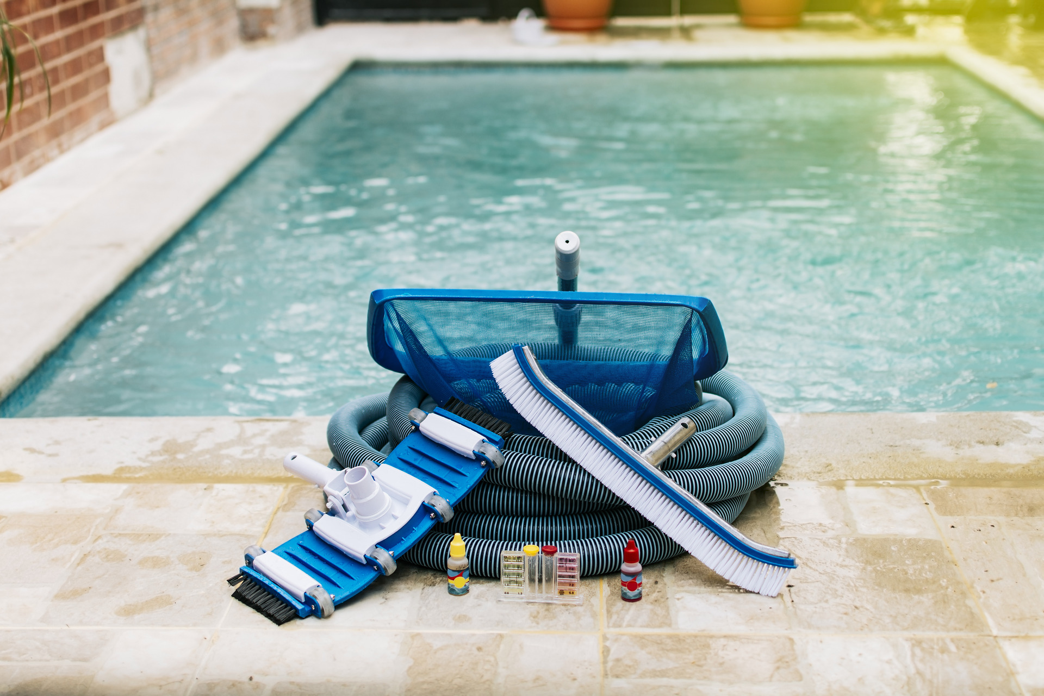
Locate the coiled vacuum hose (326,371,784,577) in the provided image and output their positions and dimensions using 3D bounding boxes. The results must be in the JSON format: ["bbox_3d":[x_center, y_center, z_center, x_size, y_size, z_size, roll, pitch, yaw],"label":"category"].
[{"bbox_3d":[0.037,0.106,1.944,0.583,0.180,0.545,0,19,0],"label":"coiled vacuum hose"}]

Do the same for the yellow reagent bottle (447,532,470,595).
[{"bbox_3d":[-0.072,0.243,1.701,0.025,0.073,0.025,0,19,0],"label":"yellow reagent bottle"}]

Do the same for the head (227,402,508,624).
[{"bbox_3d":[-0.204,0.167,1.791,0.271,0.091,0.364,21,51,43],"label":"head"}]

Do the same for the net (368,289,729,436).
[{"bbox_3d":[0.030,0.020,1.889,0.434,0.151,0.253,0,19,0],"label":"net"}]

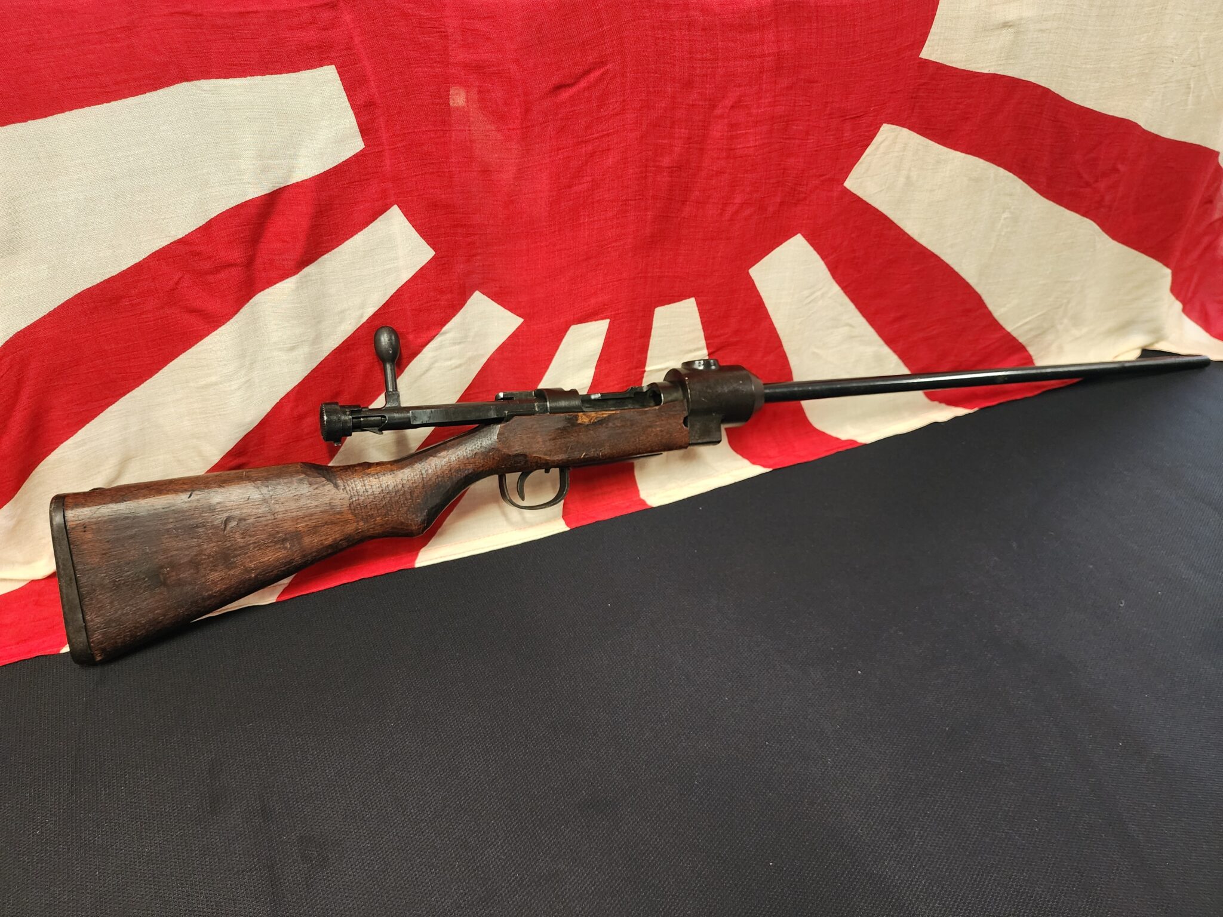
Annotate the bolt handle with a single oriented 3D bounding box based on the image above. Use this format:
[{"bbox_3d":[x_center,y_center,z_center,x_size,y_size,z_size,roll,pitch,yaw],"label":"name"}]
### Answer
[{"bbox_3d":[-0.176,-0.072,0.640,0.021,0.064,0.021,-6,11,-23],"label":"bolt handle"}]

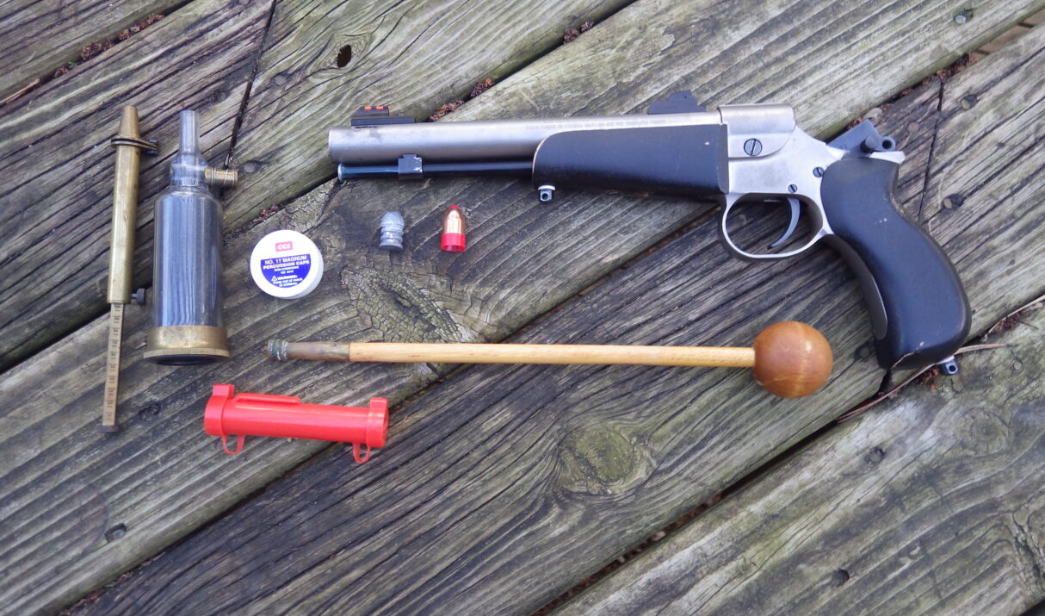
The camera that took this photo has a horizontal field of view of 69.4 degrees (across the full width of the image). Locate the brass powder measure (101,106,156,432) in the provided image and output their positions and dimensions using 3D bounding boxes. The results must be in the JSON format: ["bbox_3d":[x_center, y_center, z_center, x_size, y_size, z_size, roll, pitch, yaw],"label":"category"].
[{"bbox_3d":[-0.231,-0.025,0.440,0.025,0.017,0.192,0,83,-1],"label":"brass powder measure"}]

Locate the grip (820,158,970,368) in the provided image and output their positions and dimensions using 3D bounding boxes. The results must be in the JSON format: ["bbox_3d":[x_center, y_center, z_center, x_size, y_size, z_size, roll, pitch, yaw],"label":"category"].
[{"bbox_3d":[0.214,-0.030,0.437,0.068,0.034,0.126,-17,83,-3],"label":"grip"}]

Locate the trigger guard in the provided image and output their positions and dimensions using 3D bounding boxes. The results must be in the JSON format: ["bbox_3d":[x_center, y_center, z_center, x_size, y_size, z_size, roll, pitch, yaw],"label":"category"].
[{"bbox_3d":[0.145,-0.045,0.438,0.058,0.013,0.035,-3,83,-1],"label":"trigger guard"}]

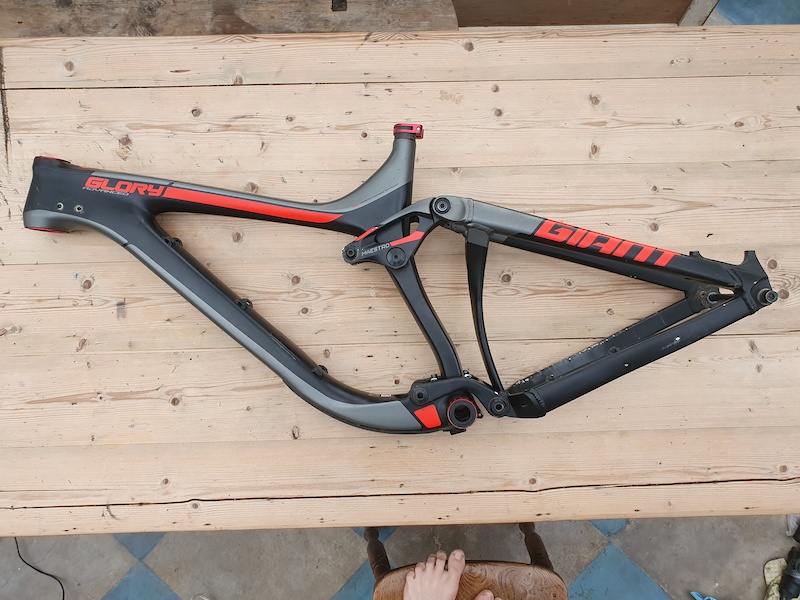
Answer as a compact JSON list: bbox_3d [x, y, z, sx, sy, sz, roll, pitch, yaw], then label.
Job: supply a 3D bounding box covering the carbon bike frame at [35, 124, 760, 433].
[{"bbox_3d":[-0.048,-0.031,0.928,1.100,0.190,0.485,-4,89,2],"label":"carbon bike frame"}]

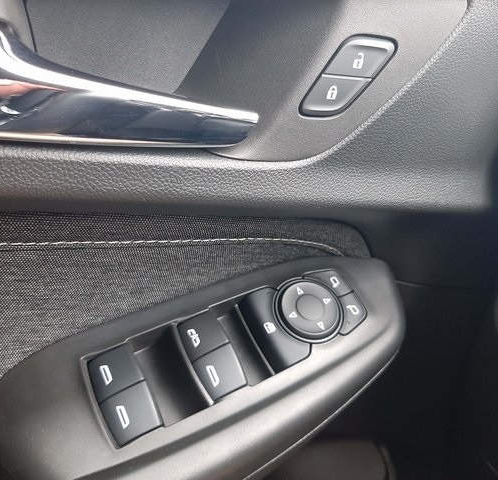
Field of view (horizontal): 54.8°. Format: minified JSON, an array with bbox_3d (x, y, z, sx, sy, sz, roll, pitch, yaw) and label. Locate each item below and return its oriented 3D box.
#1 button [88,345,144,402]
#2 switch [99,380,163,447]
[{"bbox_3d":[-0.057,0.057,0.206,0.019,0.011,0.019,-18,62,-27],"label":"button"},{"bbox_3d":[-0.048,0.072,0.198,0.020,0.011,0.020,-18,62,-27],"label":"switch"}]

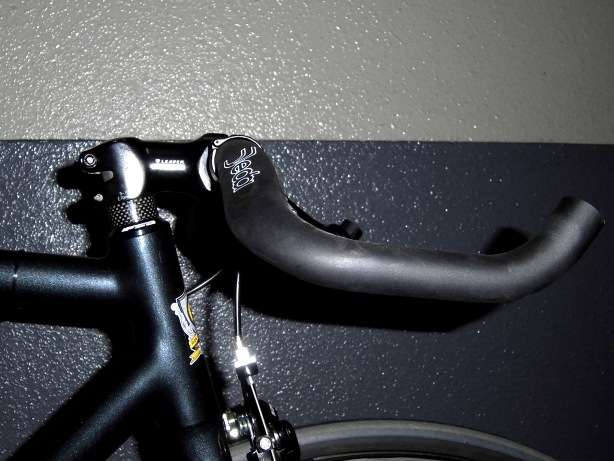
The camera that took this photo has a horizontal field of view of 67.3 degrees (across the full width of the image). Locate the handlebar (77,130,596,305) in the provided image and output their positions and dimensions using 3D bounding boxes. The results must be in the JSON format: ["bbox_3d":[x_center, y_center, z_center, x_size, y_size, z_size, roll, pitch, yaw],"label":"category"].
[{"bbox_3d":[-0.024,-0.018,0.362,0.293,0.112,0.360,0,0,-13],"label":"handlebar"}]

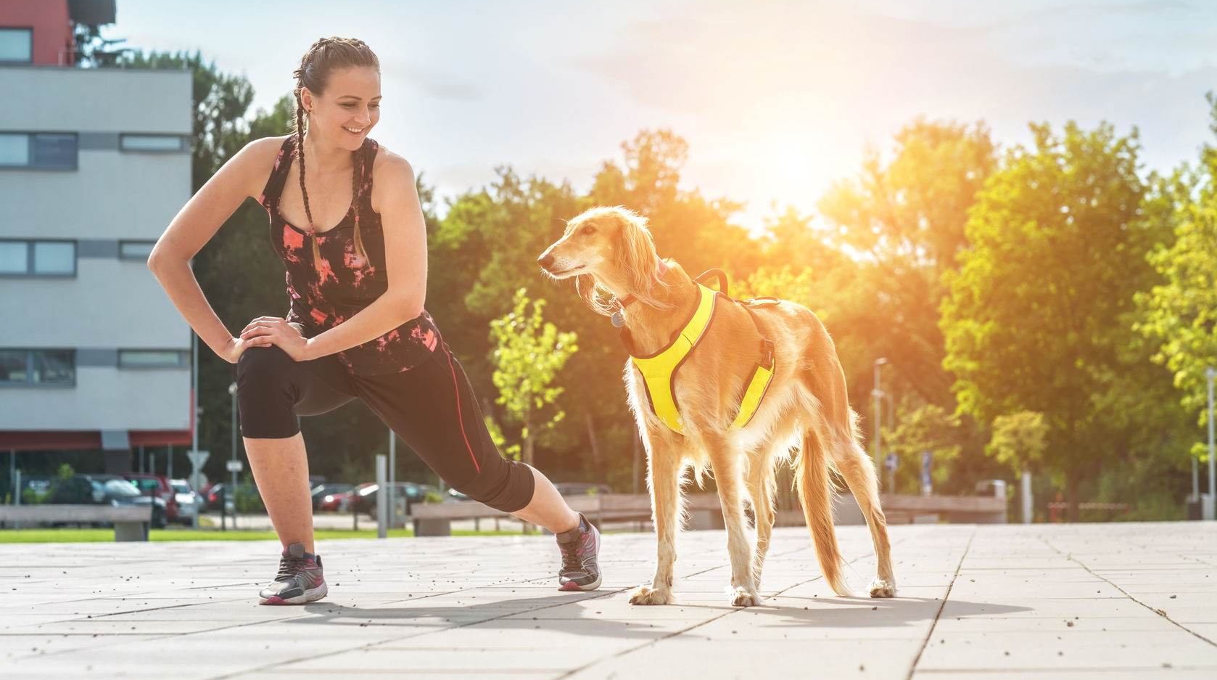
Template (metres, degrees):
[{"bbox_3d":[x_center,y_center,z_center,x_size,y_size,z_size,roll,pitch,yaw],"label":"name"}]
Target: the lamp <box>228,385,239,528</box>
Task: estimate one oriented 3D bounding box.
[{"bbox_3d":[-9.882,3.061,75.000,0.330,3.950,0.330,0,-3,0],"label":"lamp"}]

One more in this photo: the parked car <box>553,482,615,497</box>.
[{"bbox_3d":[-1.598,6.522,115.000,4.350,1.500,1.780,0,-3,-12],"label":"parked car"}]

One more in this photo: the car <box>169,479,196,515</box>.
[{"bbox_3d":[-14.915,5.525,98.000,1.760,1.460,4.200,1,-3,-14],"label":"car"}]

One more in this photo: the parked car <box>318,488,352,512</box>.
[{"bbox_3d":[-10.049,6.596,117.000,4.150,1.450,1.740,1,-3,-16],"label":"parked car"}]

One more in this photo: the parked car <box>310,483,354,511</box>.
[{"bbox_3d":[-11.608,6.830,121.000,4.250,1.460,1.750,1,-3,-14],"label":"parked car"}]

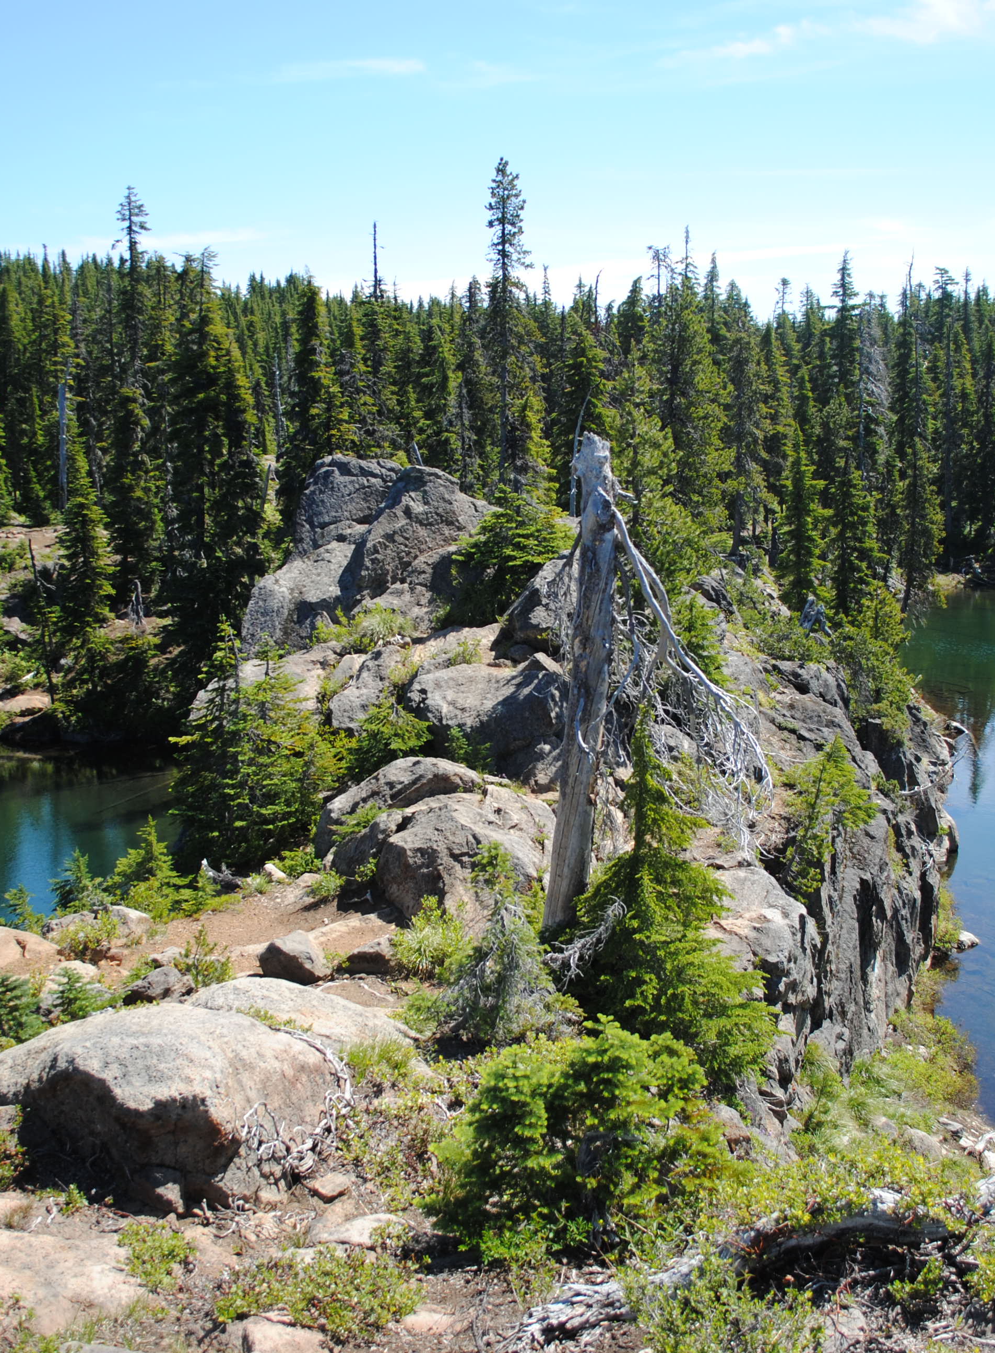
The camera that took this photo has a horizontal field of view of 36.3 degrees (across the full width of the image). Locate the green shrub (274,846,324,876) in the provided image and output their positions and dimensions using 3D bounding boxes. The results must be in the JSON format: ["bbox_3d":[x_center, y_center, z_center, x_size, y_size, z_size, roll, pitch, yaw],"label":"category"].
[{"bbox_3d":[-1.835,1.696,14.000,0.440,0.250,0.400,0,8,0],"label":"green shrub"}]

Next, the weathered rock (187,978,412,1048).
[{"bbox_3d":[-1.070,1.860,8.300,1.230,0.270,0.800,-2,10,-8],"label":"weathered rock"}]

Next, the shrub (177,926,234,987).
[{"bbox_3d":[-2.050,1.949,10.637,0.380,0.380,0.340,-2,8,-11],"label":"shrub"}]

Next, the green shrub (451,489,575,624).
[{"bbox_3d":[0.173,-1.383,17.500,1.415,1.550,1.274,0,9,1],"label":"green shrub"}]

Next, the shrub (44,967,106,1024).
[{"bbox_3d":[-2.472,1.870,8.900,0.360,0.330,0.350,0,8,0],"label":"shrub"}]

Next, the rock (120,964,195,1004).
[{"bbox_3d":[-2.108,1.916,9.400,0.460,0.290,0.380,0,7,0],"label":"rock"}]

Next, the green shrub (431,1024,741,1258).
[{"bbox_3d":[0.324,1.801,6.000,1.184,0.776,1.006,0,10,3],"label":"green shrub"}]

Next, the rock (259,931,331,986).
[{"bbox_3d":[-1.430,1.962,10.652,0.470,0.340,0.400,-2,8,-8],"label":"rock"}]

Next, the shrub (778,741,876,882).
[{"bbox_3d":[2.799,1.154,12.900,0.830,1.120,0.750,0,7,0],"label":"shrub"}]

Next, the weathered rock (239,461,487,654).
[{"bbox_3d":[-1.943,-1.755,22.500,3.600,2.650,2.800,0,8,0],"label":"weathered rock"}]

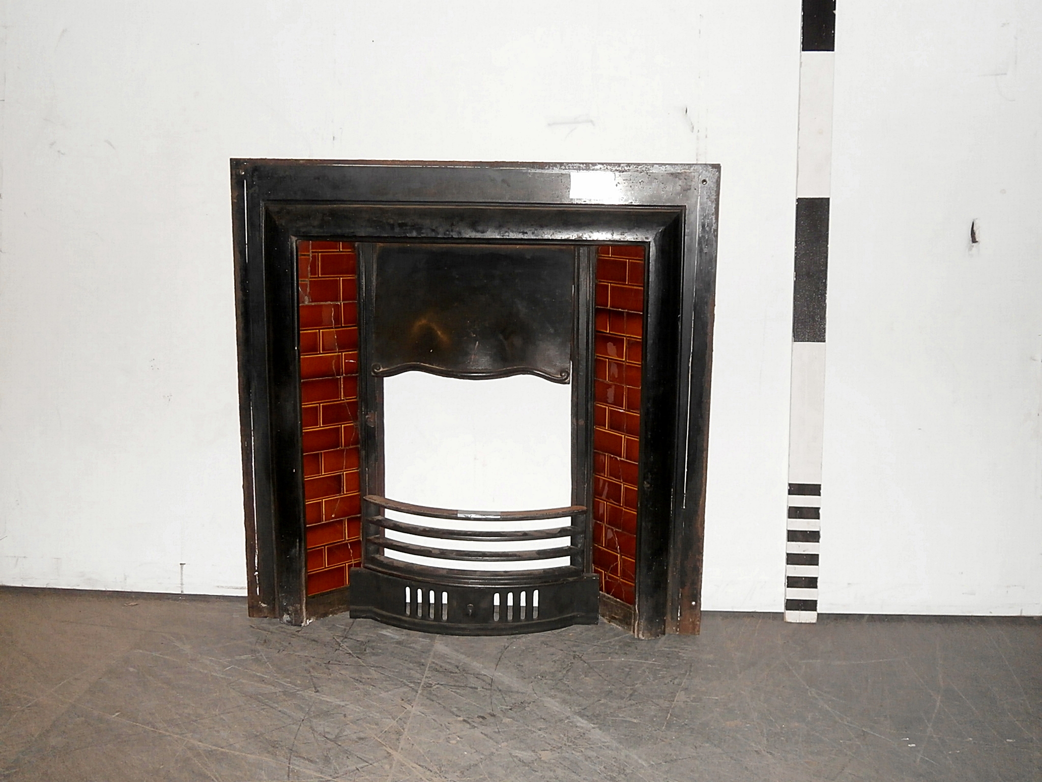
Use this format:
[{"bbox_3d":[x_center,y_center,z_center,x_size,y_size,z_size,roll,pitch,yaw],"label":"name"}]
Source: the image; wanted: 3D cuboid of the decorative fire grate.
[{"bbox_3d":[-0.099,0.020,2.247,0.967,0.967,0.160,1,11,4],"label":"decorative fire grate"}]

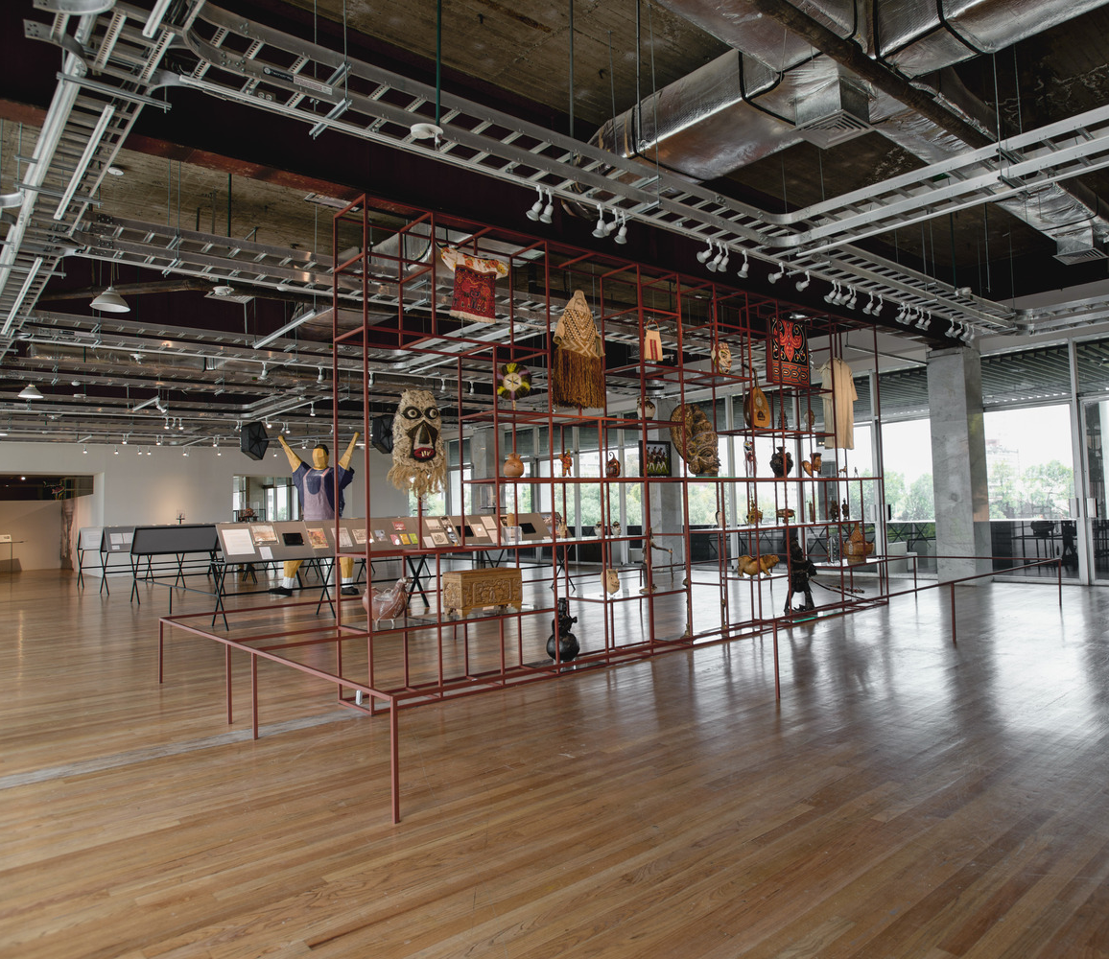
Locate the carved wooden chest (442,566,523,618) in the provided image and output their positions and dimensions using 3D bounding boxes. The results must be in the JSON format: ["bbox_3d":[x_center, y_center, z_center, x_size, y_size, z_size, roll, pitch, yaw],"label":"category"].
[{"bbox_3d":[-0.649,0.990,5.955,0.547,0.365,0.343,0,-3,-34],"label":"carved wooden chest"}]

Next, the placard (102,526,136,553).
[{"bbox_3d":[-9.278,1.280,14.457,0.620,0.600,0.060,0,-36,-37],"label":"placard"}]

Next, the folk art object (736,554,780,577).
[{"bbox_3d":[2.462,1.050,8.188,0.470,0.270,0.230,-2,-2,5],"label":"folk art object"}]

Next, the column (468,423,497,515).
[{"bbox_3d":[-2.025,0.482,20.687,0.620,4.030,0.620,0,-3,-37],"label":"column"}]

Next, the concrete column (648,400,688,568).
[{"bbox_3d":[2.539,0.095,15.392,0.800,3.900,0.520,0,-3,-42],"label":"concrete column"}]

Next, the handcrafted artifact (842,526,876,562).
[{"bbox_3d":[4.311,0.917,9.636,0.410,0.540,0.410,0,-3,-37],"label":"handcrafted artifact"}]

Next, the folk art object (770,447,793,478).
[{"bbox_3d":[2.892,-0.207,8.613,0.280,0.400,0.280,-2,-2,19],"label":"folk art object"}]

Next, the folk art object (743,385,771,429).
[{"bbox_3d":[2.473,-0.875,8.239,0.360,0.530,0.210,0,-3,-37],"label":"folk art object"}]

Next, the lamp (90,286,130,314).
[{"bbox_3d":[-4.543,-1.852,6.941,0.335,0.210,0.335,0,-3,-33],"label":"lamp"}]

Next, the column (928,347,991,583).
[{"bbox_3d":[7.050,-0.222,11.821,0.620,4.030,0.620,0,-3,-37],"label":"column"}]

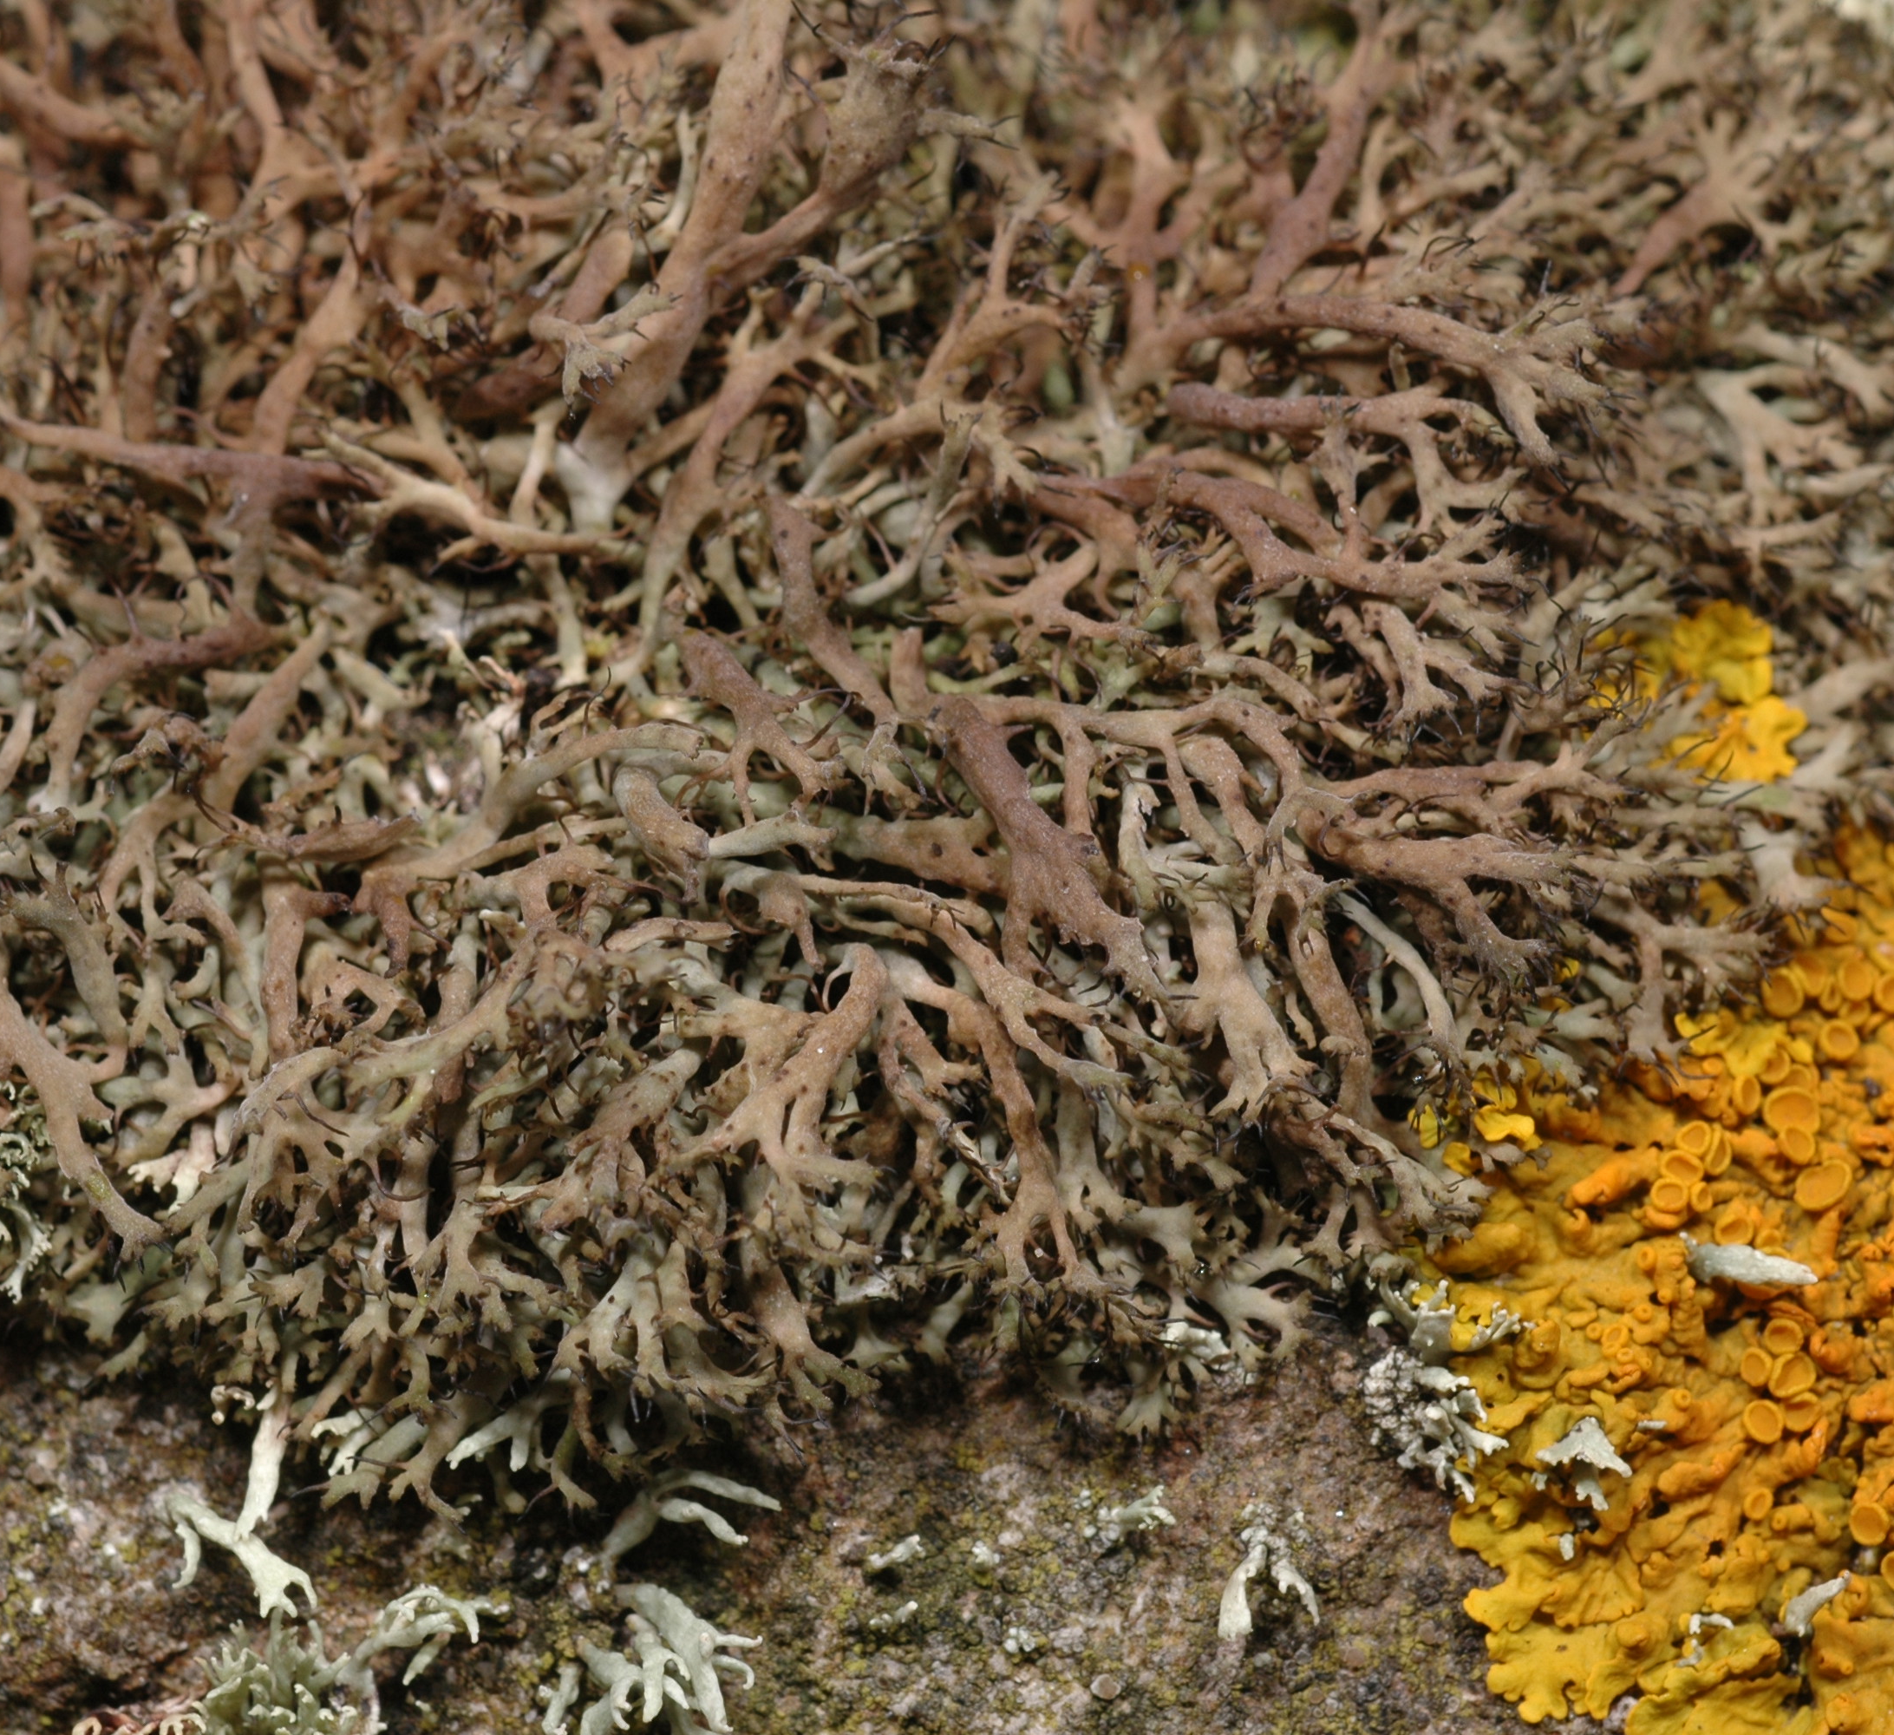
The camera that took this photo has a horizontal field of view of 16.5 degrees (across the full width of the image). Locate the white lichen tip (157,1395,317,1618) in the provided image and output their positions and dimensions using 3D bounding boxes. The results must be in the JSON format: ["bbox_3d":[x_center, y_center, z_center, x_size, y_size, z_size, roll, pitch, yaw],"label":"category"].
[{"bbox_3d":[-0.026,0.023,0.238,0.006,0.007,0.004,0,40,0],"label":"white lichen tip"}]

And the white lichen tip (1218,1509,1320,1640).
[{"bbox_3d":[0.012,0.026,0.240,0.004,0.004,0.003,0,40,0],"label":"white lichen tip"}]

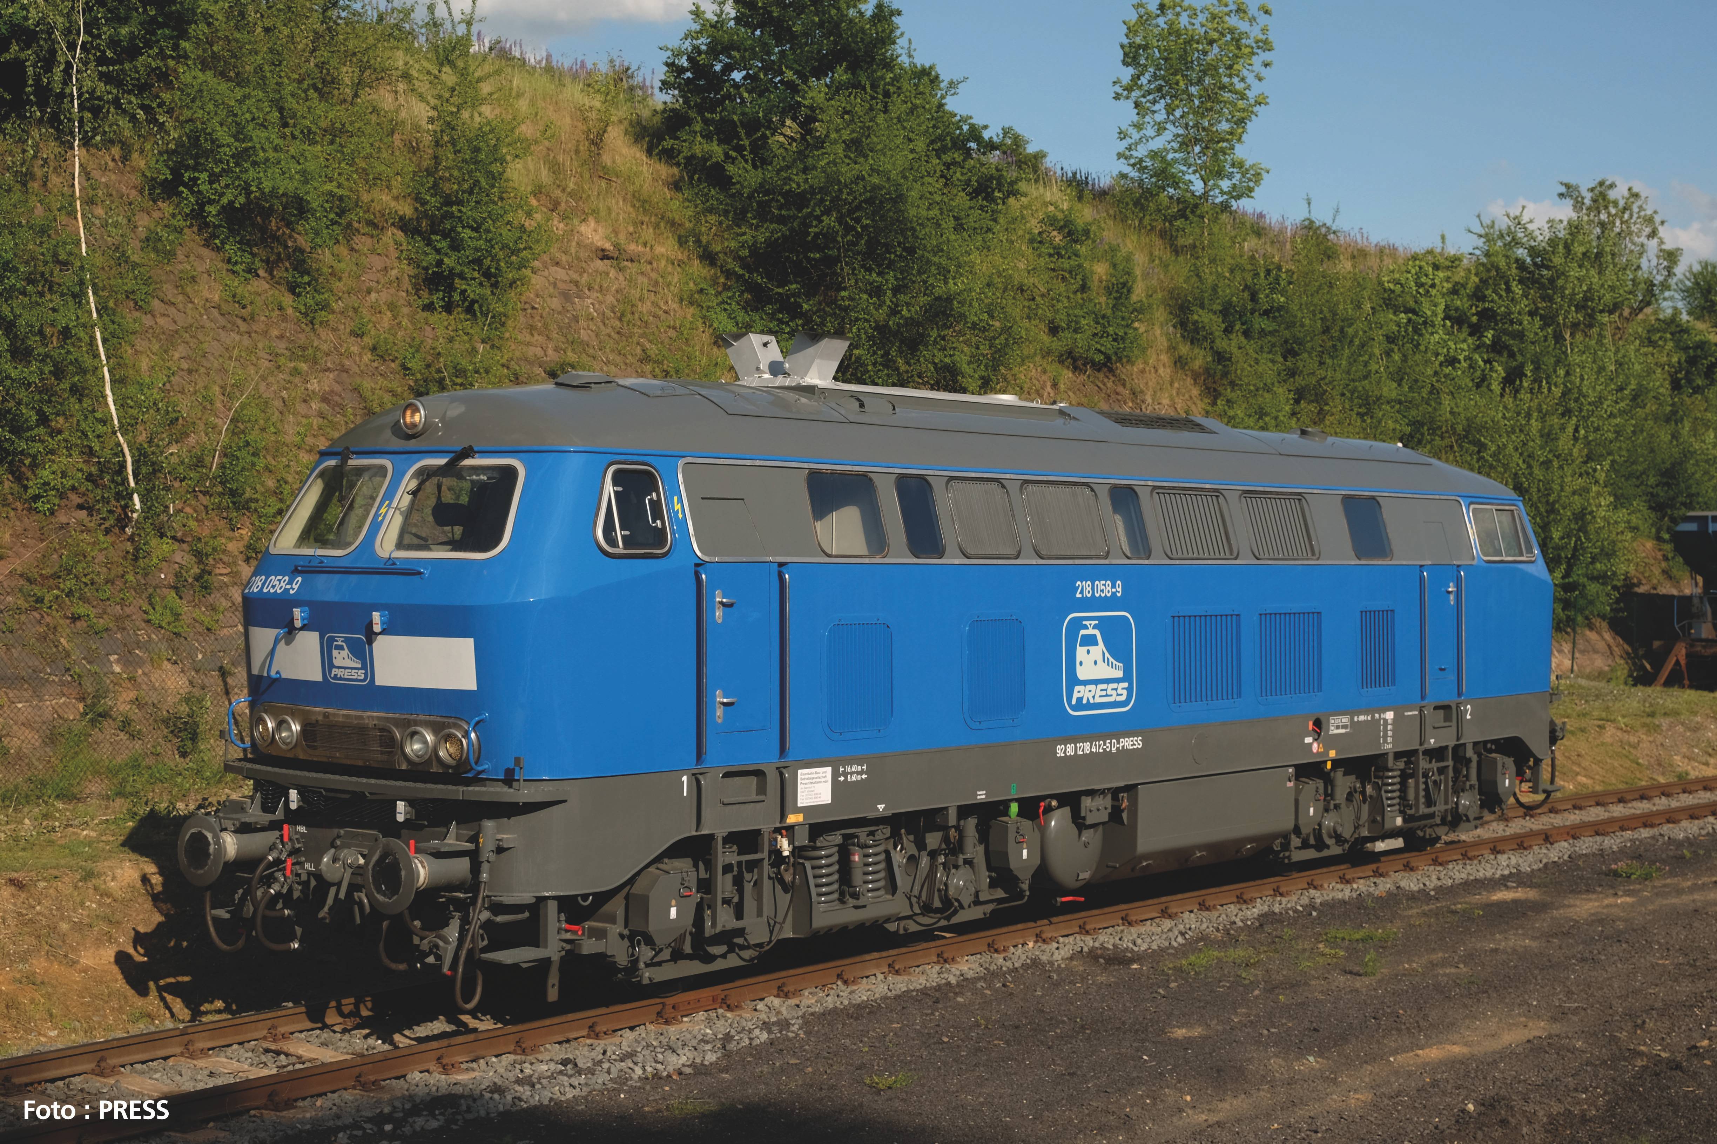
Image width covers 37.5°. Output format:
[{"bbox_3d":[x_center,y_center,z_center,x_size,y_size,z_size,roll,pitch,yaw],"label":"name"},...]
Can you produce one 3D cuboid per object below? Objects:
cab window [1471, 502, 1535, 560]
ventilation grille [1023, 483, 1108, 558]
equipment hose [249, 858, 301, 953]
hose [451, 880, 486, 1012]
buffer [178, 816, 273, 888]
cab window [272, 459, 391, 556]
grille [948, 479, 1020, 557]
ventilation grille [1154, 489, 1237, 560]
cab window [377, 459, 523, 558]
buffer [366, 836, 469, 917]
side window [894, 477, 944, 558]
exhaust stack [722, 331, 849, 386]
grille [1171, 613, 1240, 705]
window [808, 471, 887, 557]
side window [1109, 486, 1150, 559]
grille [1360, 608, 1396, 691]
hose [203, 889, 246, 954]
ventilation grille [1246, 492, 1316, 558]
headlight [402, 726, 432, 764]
[{"bbox_3d":[6.445,-0.383,25.300,0.070,0.600,1.270,-18,-11,37],"label":"cab window"},{"bbox_3d":[1.588,-0.393,19.464,0.050,0.610,1.010,-19,-12,37],"label":"ventilation grille"},{"bbox_3d":[-3.651,2.089,15.877,0.180,0.590,0.380,1,1,39],"label":"equipment hose"},{"bbox_3d":[-2.355,2.266,15.307,0.180,0.770,0.130,2,1,39],"label":"hose"},{"bbox_3d":[-3.903,1.726,16.008,0.460,0.460,0.620,1,1,38],"label":"buffer"},{"bbox_3d":[-3.332,-0.406,16.139,1.009,0.714,0.070,1,-29,46],"label":"cab window"},{"bbox_3d":[0.918,-0.391,18.369,0.050,0.600,0.795,-20,-12,37],"label":"grille"},{"bbox_3d":[2.789,-0.398,20.947,0.050,0.580,1.150,-19,-12,37],"label":"ventilation grille"},{"bbox_3d":[-2.482,-0.387,15.439,1.020,0.700,0.080,1,-29,31],"label":"cab window"},{"bbox_3d":[-2.578,1.811,15.203,0.455,0.455,0.650,2,1,39],"label":"buffer"},{"bbox_3d":[0.440,-0.391,18.046,0.040,0.620,0.430,-19,-12,37],"label":"side window"},{"bbox_3d":[-0.541,-1.571,18.757,1.000,0.380,0.290,1,1,39],"label":"exhaust stack"},{"bbox_3d":[2.841,0.709,20.622,0.050,0.710,1.108,-1,0,39],"label":"grille"},{"bbox_3d":[-0.059,-0.386,17.088,0.060,0.595,0.800,-18,-11,37],"label":"window"},{"bbox_3d":[2.139,-0.391,19.902,0.050,0.604,0.433,-20,-12,37],"label":"side window"},{"bbox_3d":[4.729,0.706,22.991,0.050,0.719,0.702,-1,0,39],"label":"grille"},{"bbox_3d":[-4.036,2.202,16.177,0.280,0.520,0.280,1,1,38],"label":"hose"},{"bbox_3d":[3.651,-0.392,21.801,0.050,0.592,1.186,-20,-12,37],"label":"ventilation grille"},{"bbox_3d":[-2.692,1.058,15.449,0.225,0.225,0.100,2,1,39],"label":"headlight"}]

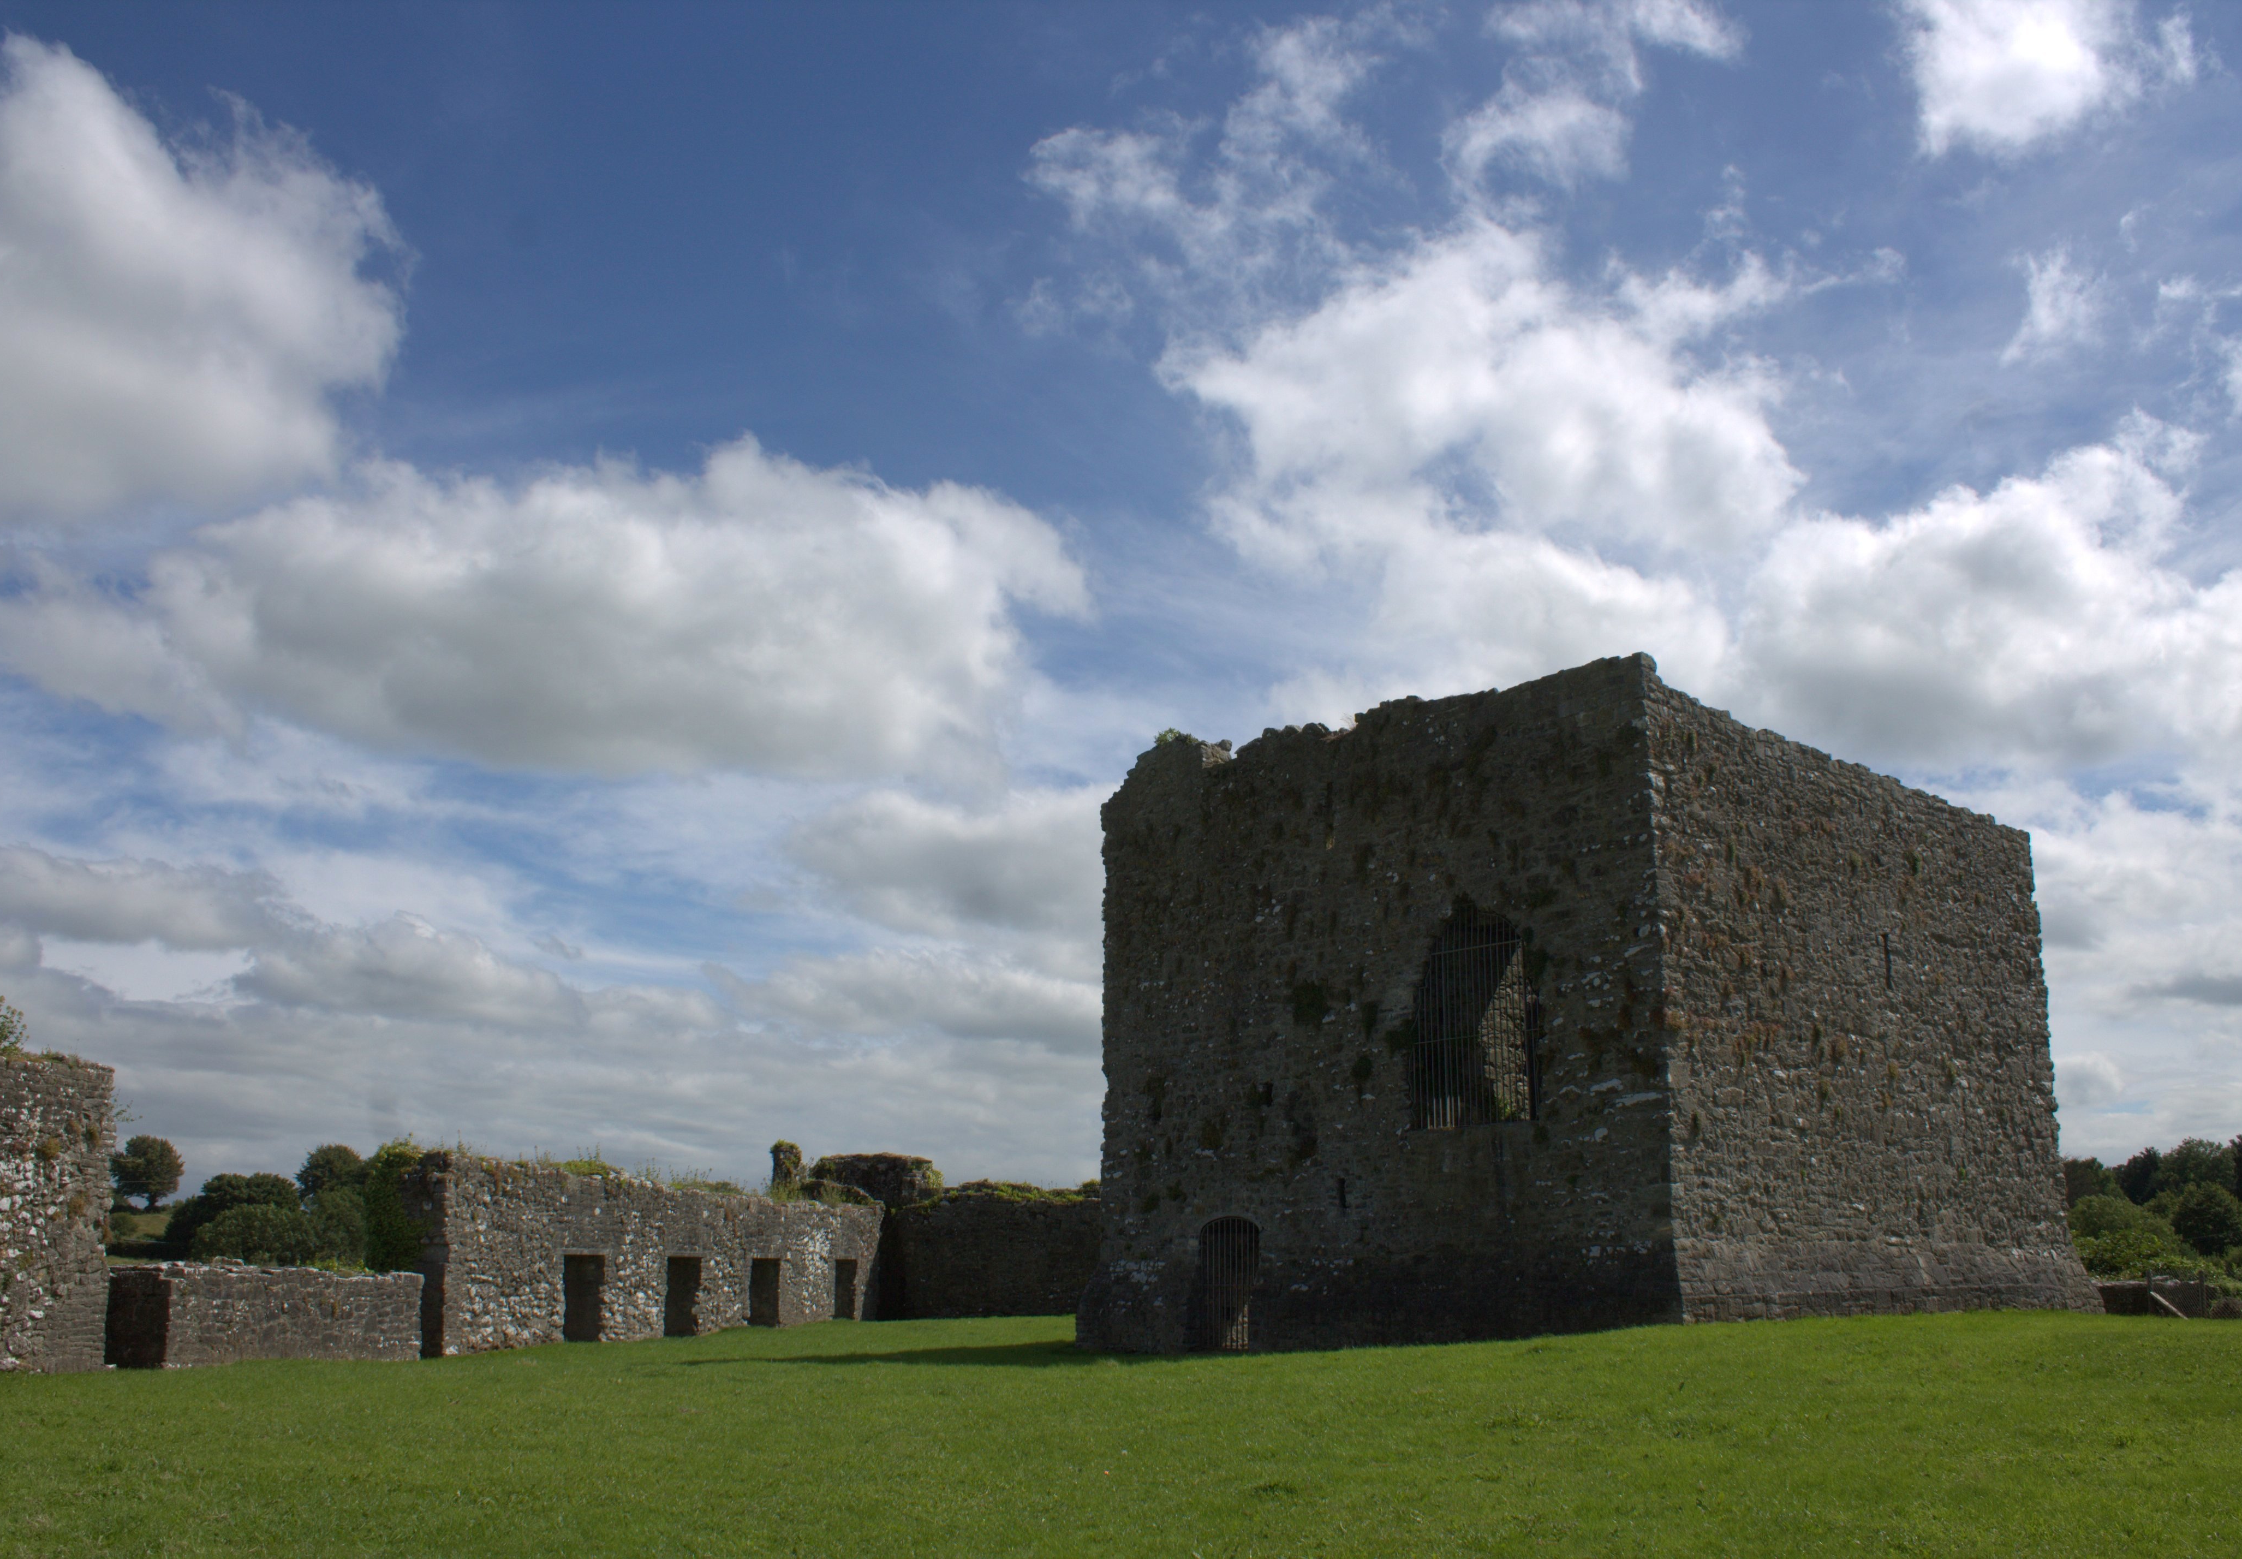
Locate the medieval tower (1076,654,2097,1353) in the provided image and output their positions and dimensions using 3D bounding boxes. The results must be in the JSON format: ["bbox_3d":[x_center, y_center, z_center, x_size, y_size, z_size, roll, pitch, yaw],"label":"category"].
[{"bbox_3d":[8.650,5.589,34.587,14.500,10.114,12.150,14,-20,-41],"label":"medieval tower"}]

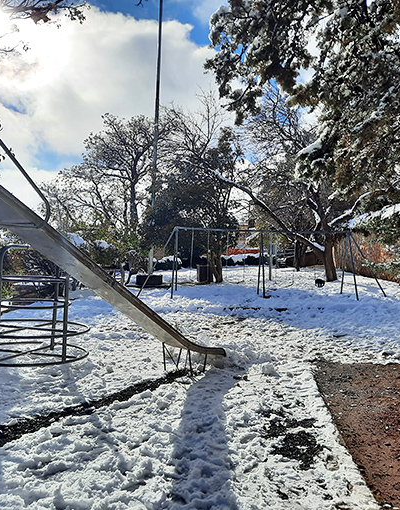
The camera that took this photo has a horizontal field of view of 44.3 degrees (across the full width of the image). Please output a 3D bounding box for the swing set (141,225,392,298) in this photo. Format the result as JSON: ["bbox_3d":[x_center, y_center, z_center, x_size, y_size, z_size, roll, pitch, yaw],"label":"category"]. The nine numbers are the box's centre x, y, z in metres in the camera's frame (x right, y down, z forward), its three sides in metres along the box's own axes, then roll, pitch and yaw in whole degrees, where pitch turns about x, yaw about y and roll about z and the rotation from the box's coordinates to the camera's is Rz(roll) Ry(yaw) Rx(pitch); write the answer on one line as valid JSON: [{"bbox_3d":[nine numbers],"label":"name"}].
[{"bbox_3d":[2.220,0.310,17.200,8.600,2.400,2.050,1,1,1],"label":"swing set"}]

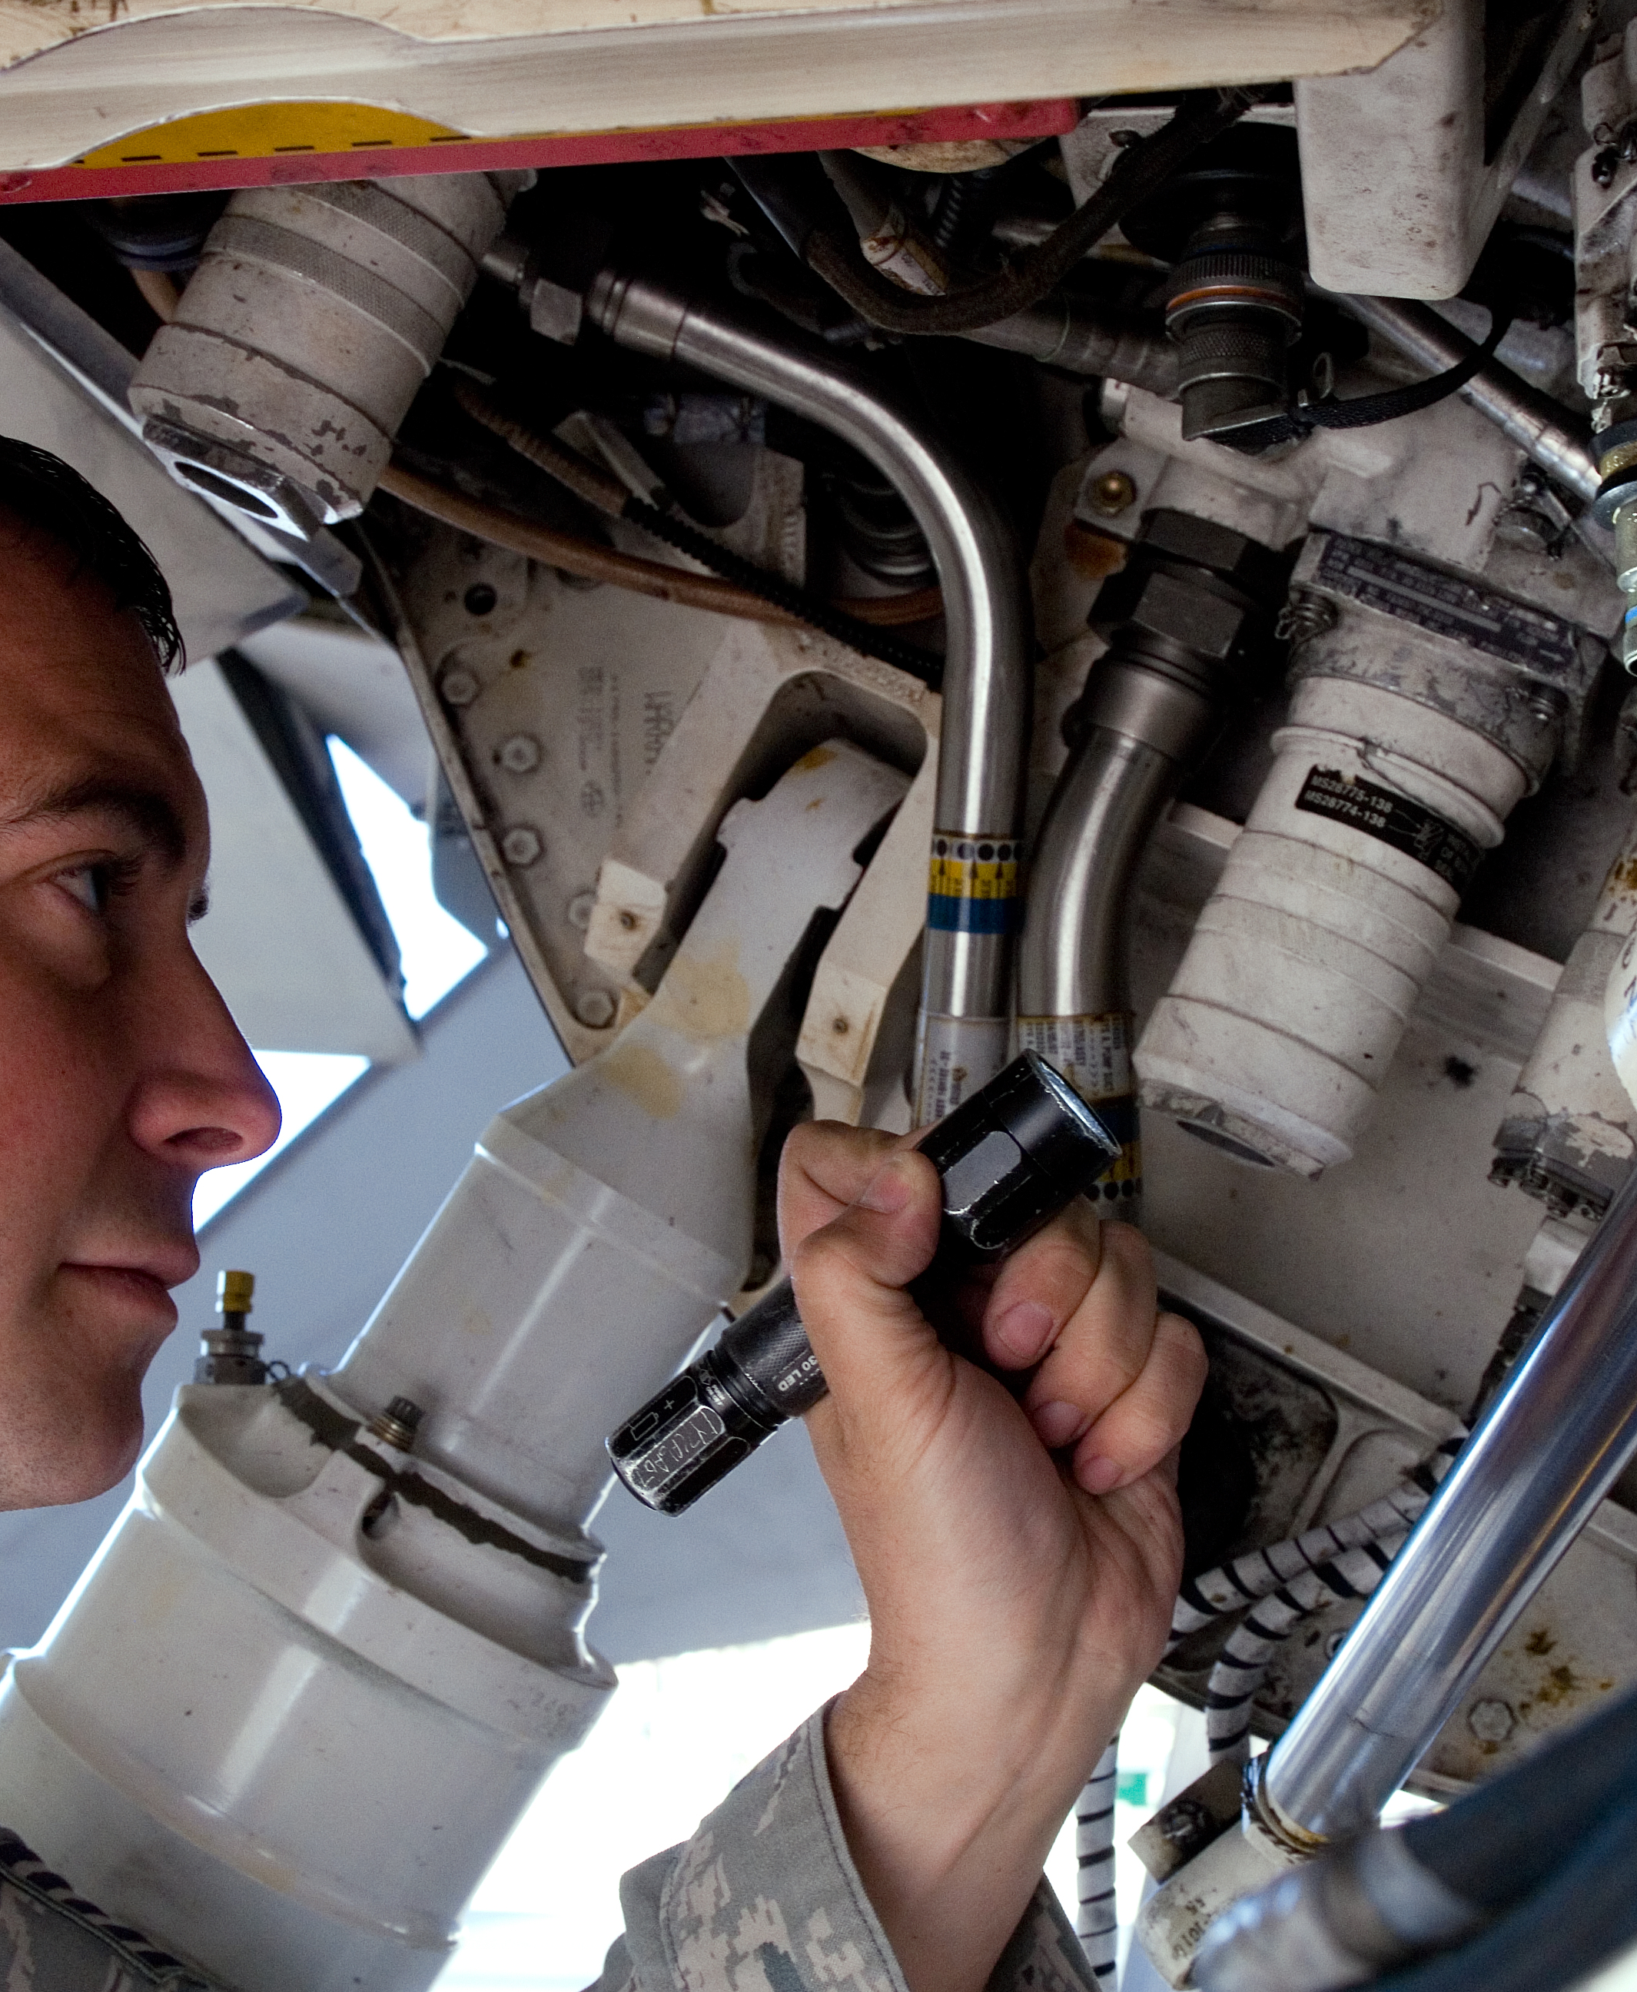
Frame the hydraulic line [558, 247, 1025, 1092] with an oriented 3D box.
[{"bbox_3d":[-0.015,-0.089,1.004,0.144,0.253,0.029,1,-9,15],"label":"hydraulic line"}]

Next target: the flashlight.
[{"bbox_3d":[0.008,0.070,0.806,0.138,0.033,0.033,-42,-25,12],"label":"flashlight"}]

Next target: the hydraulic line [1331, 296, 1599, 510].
[{"bbox_3d":[0.201,-0.189,1.070,0.108,0.018,0.018,42,0,22],"label":"hydraulic line"}]

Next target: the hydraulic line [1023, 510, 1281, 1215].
[{"bbox_3d":[0.089,-0.045,0.984,0.057,0.217,0.054,10,-17,0],"label":"hydraulic line"}]

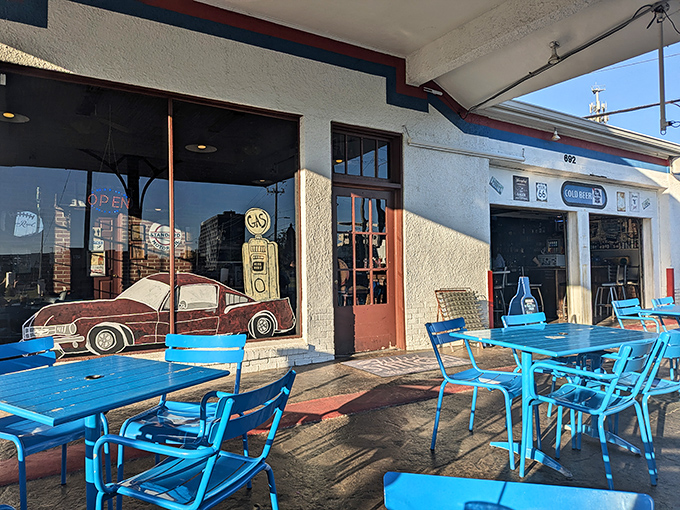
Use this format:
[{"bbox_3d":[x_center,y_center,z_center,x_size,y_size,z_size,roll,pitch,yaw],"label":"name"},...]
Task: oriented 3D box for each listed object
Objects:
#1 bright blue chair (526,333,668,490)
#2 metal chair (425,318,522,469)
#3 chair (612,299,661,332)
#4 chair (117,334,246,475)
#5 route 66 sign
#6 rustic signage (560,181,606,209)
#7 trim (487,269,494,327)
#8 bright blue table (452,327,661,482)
[{"bbox_3d":[1.366,0.835,2.582,0.550,0.840,0.600,1,-2,-38],"label":"bright blue chair"},{"bbox_3d":[0.946,0.855,3.117,0.595,0.840,0.520,-2,-2,42],"label":"metal chair"},{"bbox_3d":[3.038,0.847,4.491,0.550,0.840,0.595,0,-2,-30],"label":"chair"},{"bbox_3d":[-0.758,0.857,2.380,0.520,0.840,0.595,-1,-2,2],"label":"chair"},{"bbox_3d":[3.514,-1.084,8.183,0.300,0.310,0.020,0,-2,-31],"label":"route 66 sign"},{"bbox_3d":[4.585,-1.105,8.811,1.430,0.445,0.050,0,-2,-31],"label":"rustic signage"},{"bbox_3d":[2.262,0.744,7.083,0.100,1.020,0.100,0,-2,-31],"label":"trim"},{"bbox_3d":[1.480,0.896,3.091,1.180,0.745,0.810,0,-2,-28],"label":"bright blue table"}]

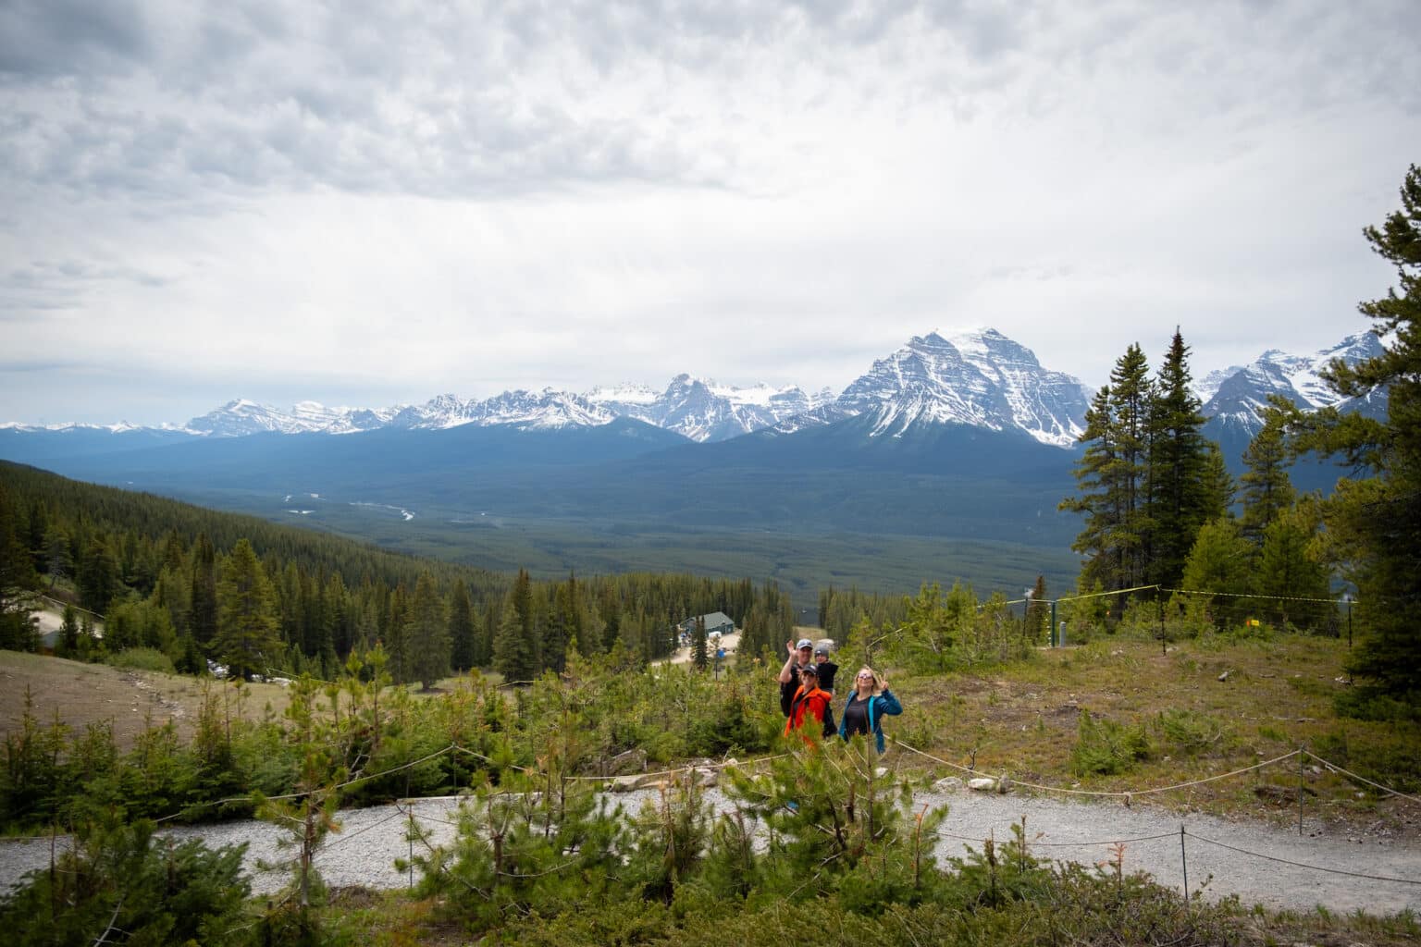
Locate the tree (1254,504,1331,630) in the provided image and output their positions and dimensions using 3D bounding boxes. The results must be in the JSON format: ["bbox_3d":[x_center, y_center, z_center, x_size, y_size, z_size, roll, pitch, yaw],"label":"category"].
[{"bbox_3d":[13.228,2.168,21.500,1.740,2.970,1.740,0,2,0],"label":"tree"}]

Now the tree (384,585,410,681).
[{"bbox_3d":[-25.072,12.876,76.000,2.140,8.290,2.140,0,2,0],"label":"tree"}]

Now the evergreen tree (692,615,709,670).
[{"bbox_3d":[-1.582,26.908,150.000,2.640,9.500,2.640,0,2,0],"label":"evergreen tree"}]

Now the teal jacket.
[{"bbox_3d":[1.715,2.655,10.200,0.660,0.680,0.380,0,2,14],"label":"teal jacket"}]

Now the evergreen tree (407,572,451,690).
[{"bbox_3d":[-20.796,11.572,70.000,3.280,8.860,3.280,0,2,0],"label":"evergreen tree"}]

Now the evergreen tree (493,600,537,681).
[{"bbox_3d":[-15.306,13.101,74.000,3.300,6.590,3.300,0,2,0],"label":"evergreen tree"}]

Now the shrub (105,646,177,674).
[{"bbox_3d":[-36.072,11.819,60.000,4.570,1.830,3.600,0,2,0],"label":"shrub"}]

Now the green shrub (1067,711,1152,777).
[{"bbox_3d":[4.647,3.121,11.000,0.950,0.720,0.910,0,2,0],"label":"green shrub"}]

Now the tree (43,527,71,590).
[{"bbox_3d":[-63.450,8.252,92.000,2.800,6.150,2.800,0,2,0],"label":"tree"}]

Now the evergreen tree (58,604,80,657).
[{"bbox_3d":[-43.352,10.693,64.000,1.430,3.830,1.430,0,2,0],"label":"evergreen tree"}]

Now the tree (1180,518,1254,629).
[{"bbox_3d":[11.490,2.332,21.500,1.690,2.650,1.690,0,2,0],"label":"tree"}]

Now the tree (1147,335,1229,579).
[{"bbox_3d":[11.550,-0.243,23.000,1.890,6.630,1.890,0,2,0],"label":"tree"}]

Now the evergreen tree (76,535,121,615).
[{"bbox_3d":[-54.837,9.119,85.000,3.980,7.080,3.980,0,2,0],"label":"evergreen tree"}]

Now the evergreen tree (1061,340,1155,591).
[{"bbox_3d":[10.893,0.259,26.000,2.560,7.650,2.560,0,2,0],"label":"evergreen tree"}]

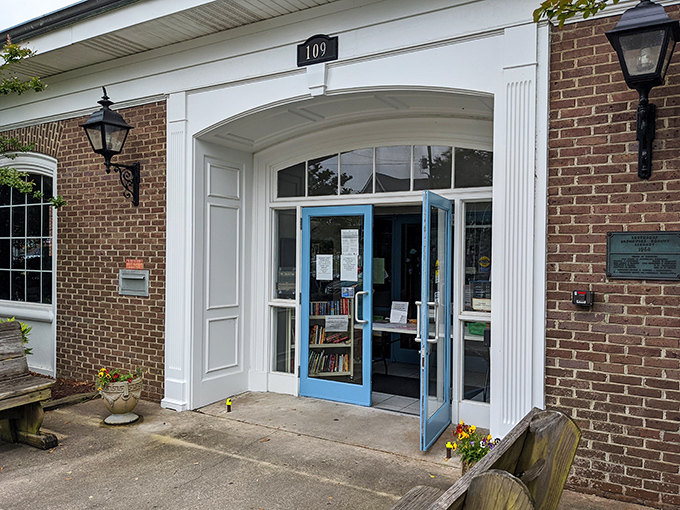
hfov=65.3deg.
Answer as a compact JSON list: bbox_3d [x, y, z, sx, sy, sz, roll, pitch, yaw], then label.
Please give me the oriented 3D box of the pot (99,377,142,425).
[{"bbox_3d":[-2.166,1.435,5.269,0.432,0.402,0.432,1,0,0],"label":"pot"}]

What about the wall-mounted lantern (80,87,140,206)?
[{"bbox_3d":[-2.429,-1.164,5.764,0.372,1.226,0.583,1,1,30],"label":"wall-mounted lantern"}]

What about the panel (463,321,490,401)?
[{"bbox_3d":[1.351,1.023,5.048,0.322,0.774,0.040,1,1,30],"label":"panel"}]

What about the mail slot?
[{"bbox_3d":[-2.357,0.322,6.045,0.502,0.291,0.050,1,1,30],"label":"mail slot"}]

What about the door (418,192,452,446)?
[{"bbox_3d":[0.879,0.550,4.775,0.050,2.151,0.904,1,0,25],"label":"door"}]

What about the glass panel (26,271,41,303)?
[{"bbox_3d":[-4.148,0.436,7.178,0.347,0.422,0.035,1,1,30],"label":"glass panel"}]

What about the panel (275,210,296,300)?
[{"bbox_3d":[-0.636,-0.001,6.194,0.327,1.055,0.040,1,1,30],"label":"panel"}]

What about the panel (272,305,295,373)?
[{"bbox_3d":[-0.652,0.994,6.205,0.327,0.769,0.040,1,1,30],"label":"panel"}]

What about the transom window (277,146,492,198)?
[{"bbox_3d":[0.369,-0.894,5.611,2.553,0.492,0.070,1,1,30],"label":"transom window"}]

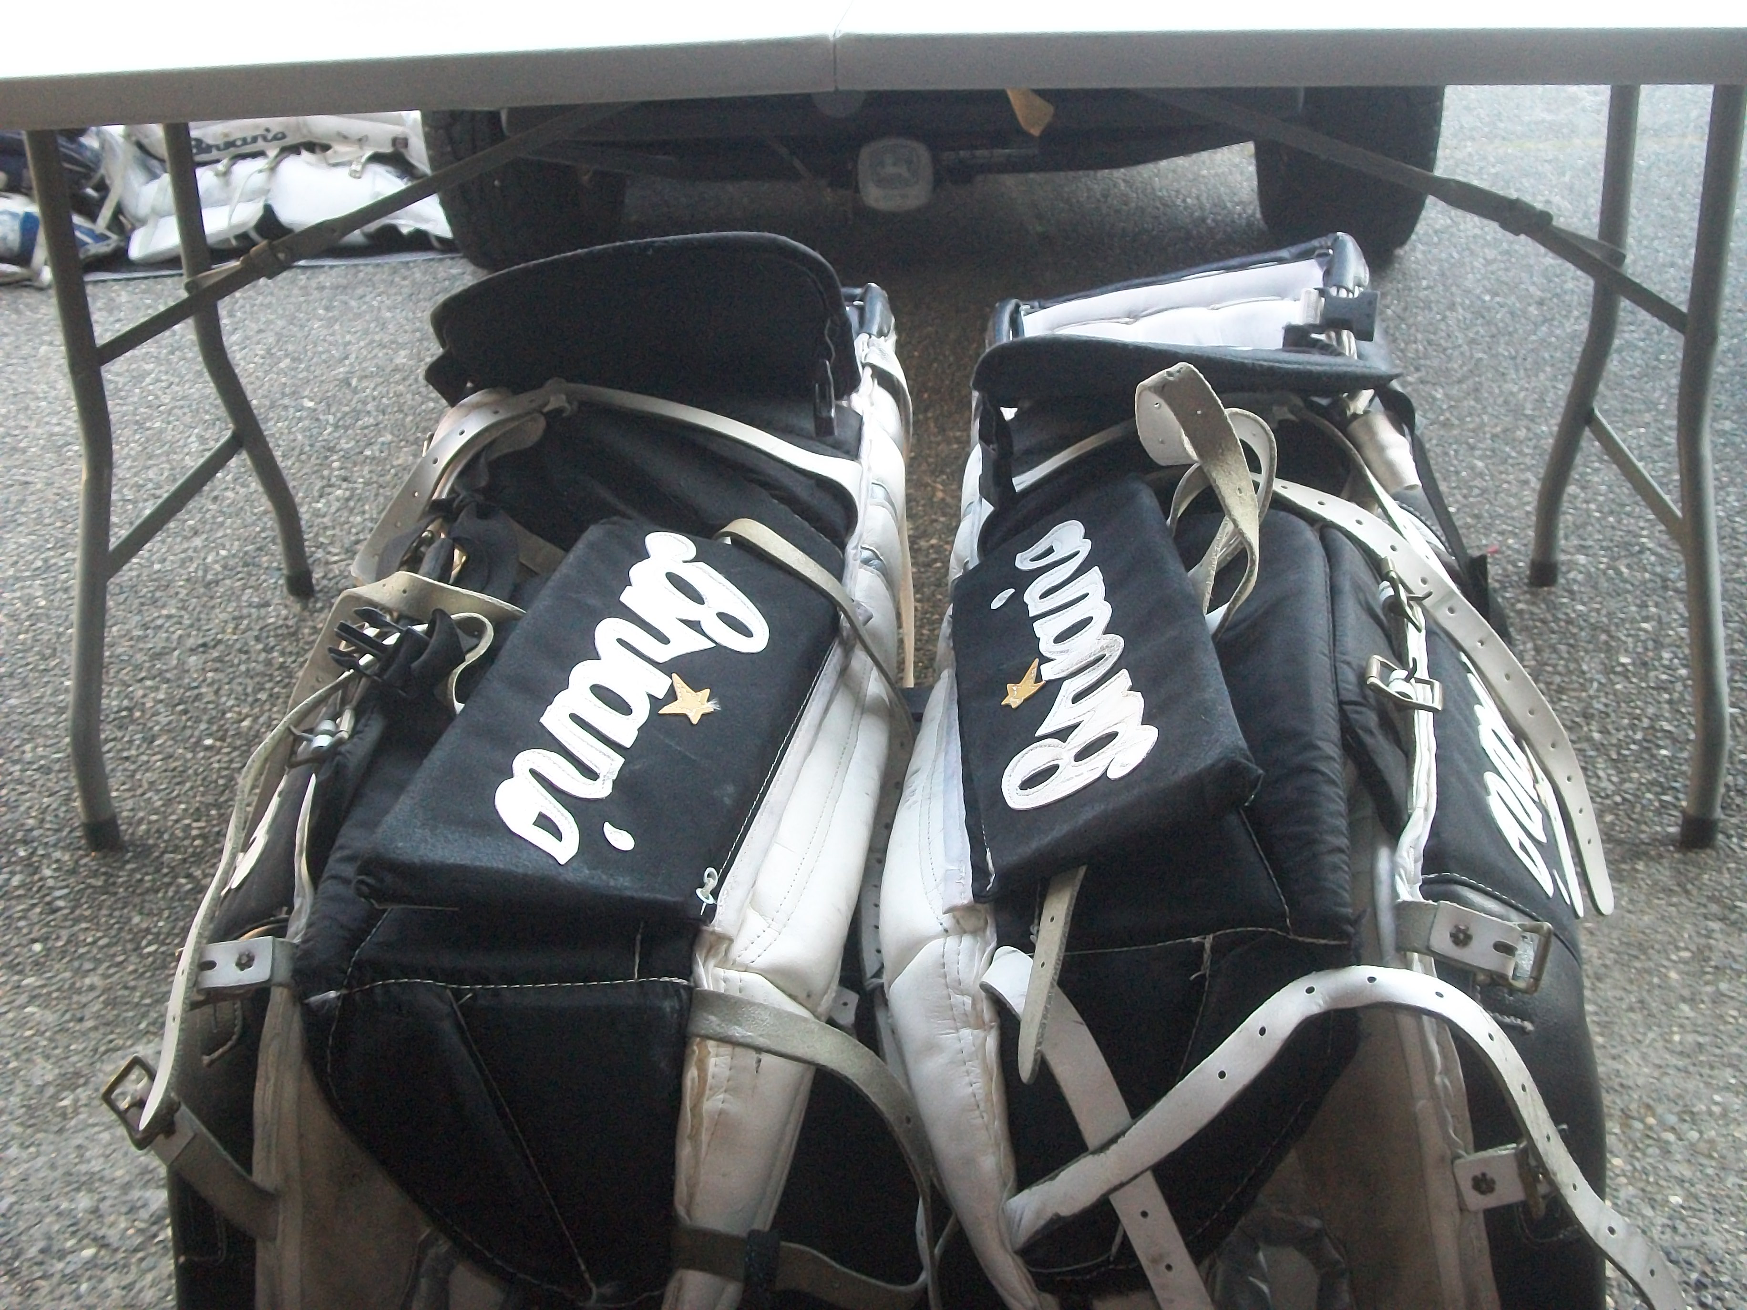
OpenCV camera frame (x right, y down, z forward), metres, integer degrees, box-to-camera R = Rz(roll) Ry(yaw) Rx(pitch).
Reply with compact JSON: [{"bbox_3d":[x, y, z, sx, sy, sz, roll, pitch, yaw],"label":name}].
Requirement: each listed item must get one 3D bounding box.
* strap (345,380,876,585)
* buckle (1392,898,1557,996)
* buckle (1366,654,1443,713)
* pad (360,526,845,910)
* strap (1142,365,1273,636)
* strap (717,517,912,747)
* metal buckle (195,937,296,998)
[{"bbox_3d":[-0.158,-0.105,1.220,0.305,0.075,0.115,0,44,0],"label":"strap"},{"bbox_3d":[0.285,0.138,0.955,0.076,0.015,0.035,18,41,-16],"label":"buckle"},{"bbox_3d":[0.284,0.015,1.080,0.042,0.012,0.030,22,33,-20],"label":"buckle"},{"bbox_3d":[-0.133,0.032,1.045,0.160,0.045,0.250,10,39,10],"label":"pad"},{"bbox_3d":[0.182,-0.084,1.100,0.073,0.150,0.085,0,10,0],"label":"strap"},{"bbox_3d":[-0.031,-0.012,1.110,0.125,0.090,0.035,20,47,19],"label":"strap"},{"bbox_3d":[-0.300,0.148,0.955,0.060,0.013,0.030,-12,43,19],"label":"metal buckle"}]

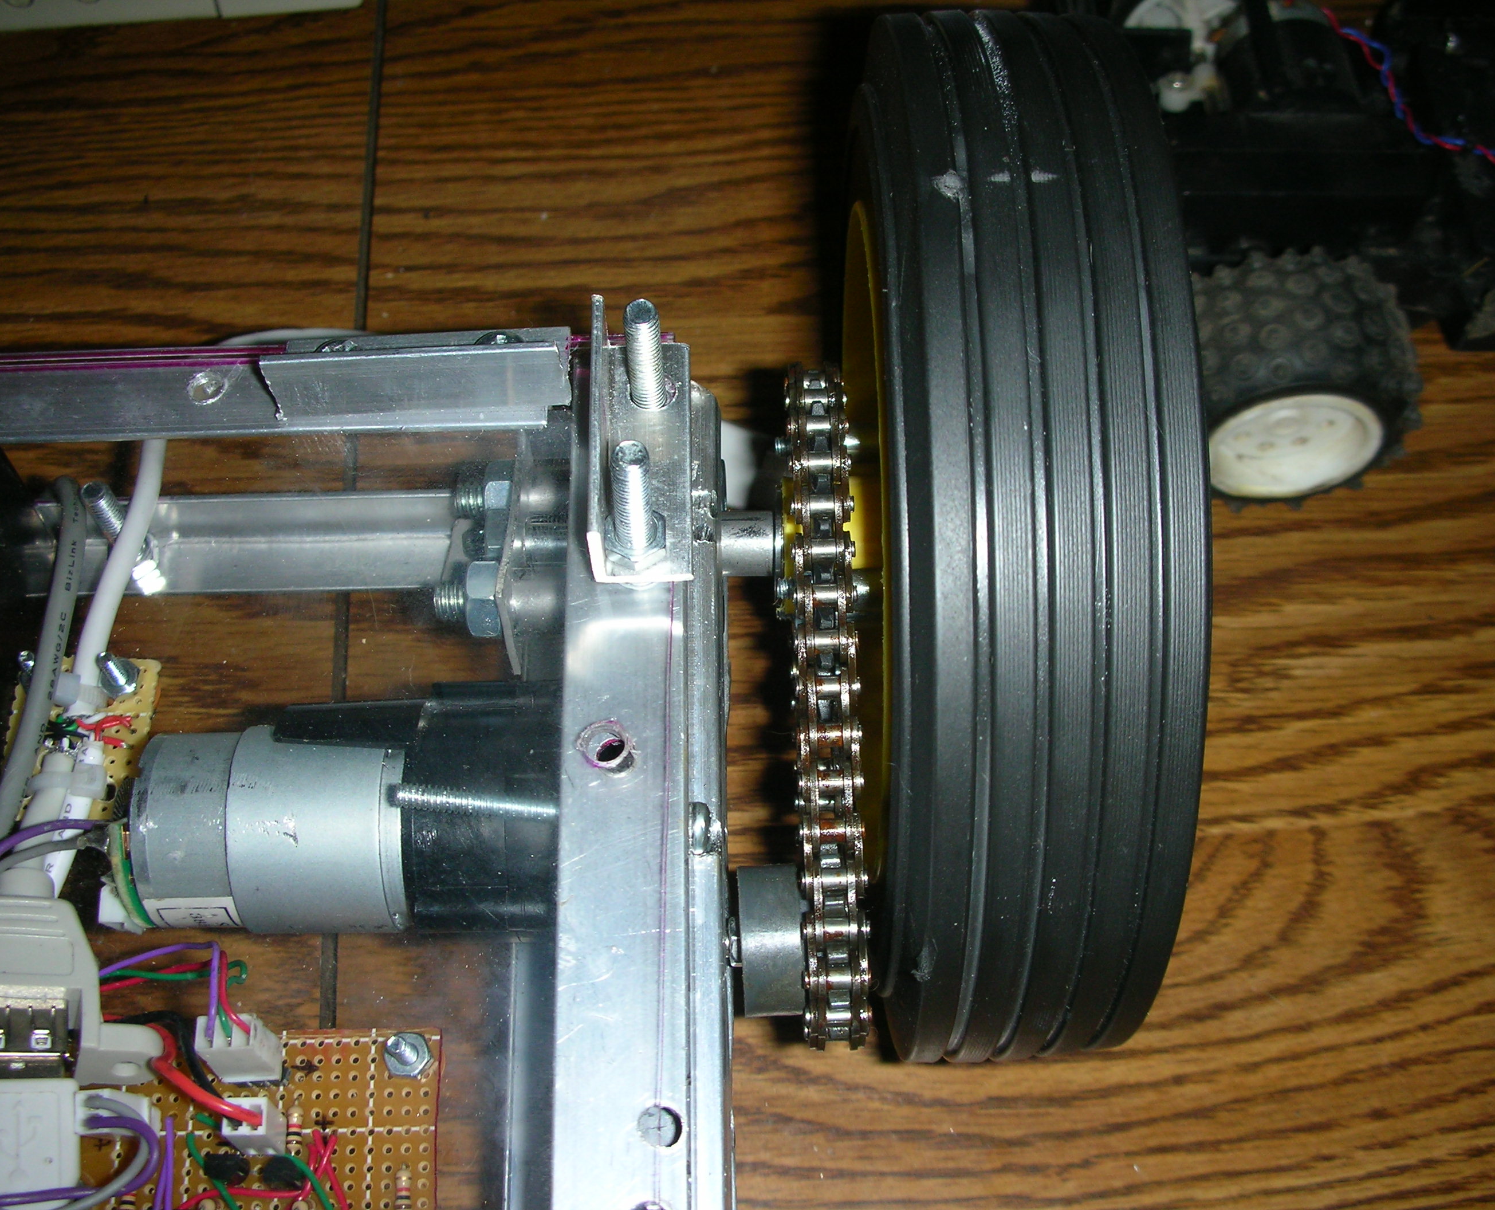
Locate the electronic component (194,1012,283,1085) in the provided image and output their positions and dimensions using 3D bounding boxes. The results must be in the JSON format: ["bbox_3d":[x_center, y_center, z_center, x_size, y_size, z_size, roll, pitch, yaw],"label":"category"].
[{"bbox_3d":[-0.071,0.062,0.229,0.008,0.013,0.005,-2,62,-1],"label":"electronic component"}]

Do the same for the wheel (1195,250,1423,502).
[{"bbox_3d":[0.104,-0.044,0.322,0.051,0.051,0.033,0,62,0],"label":"wheel"}]

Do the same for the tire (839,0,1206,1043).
[{"bbox_3d":[0.035,-0.009,0.249,0.036,0.153,0.153,-1,64,0],"label":"tire"}]

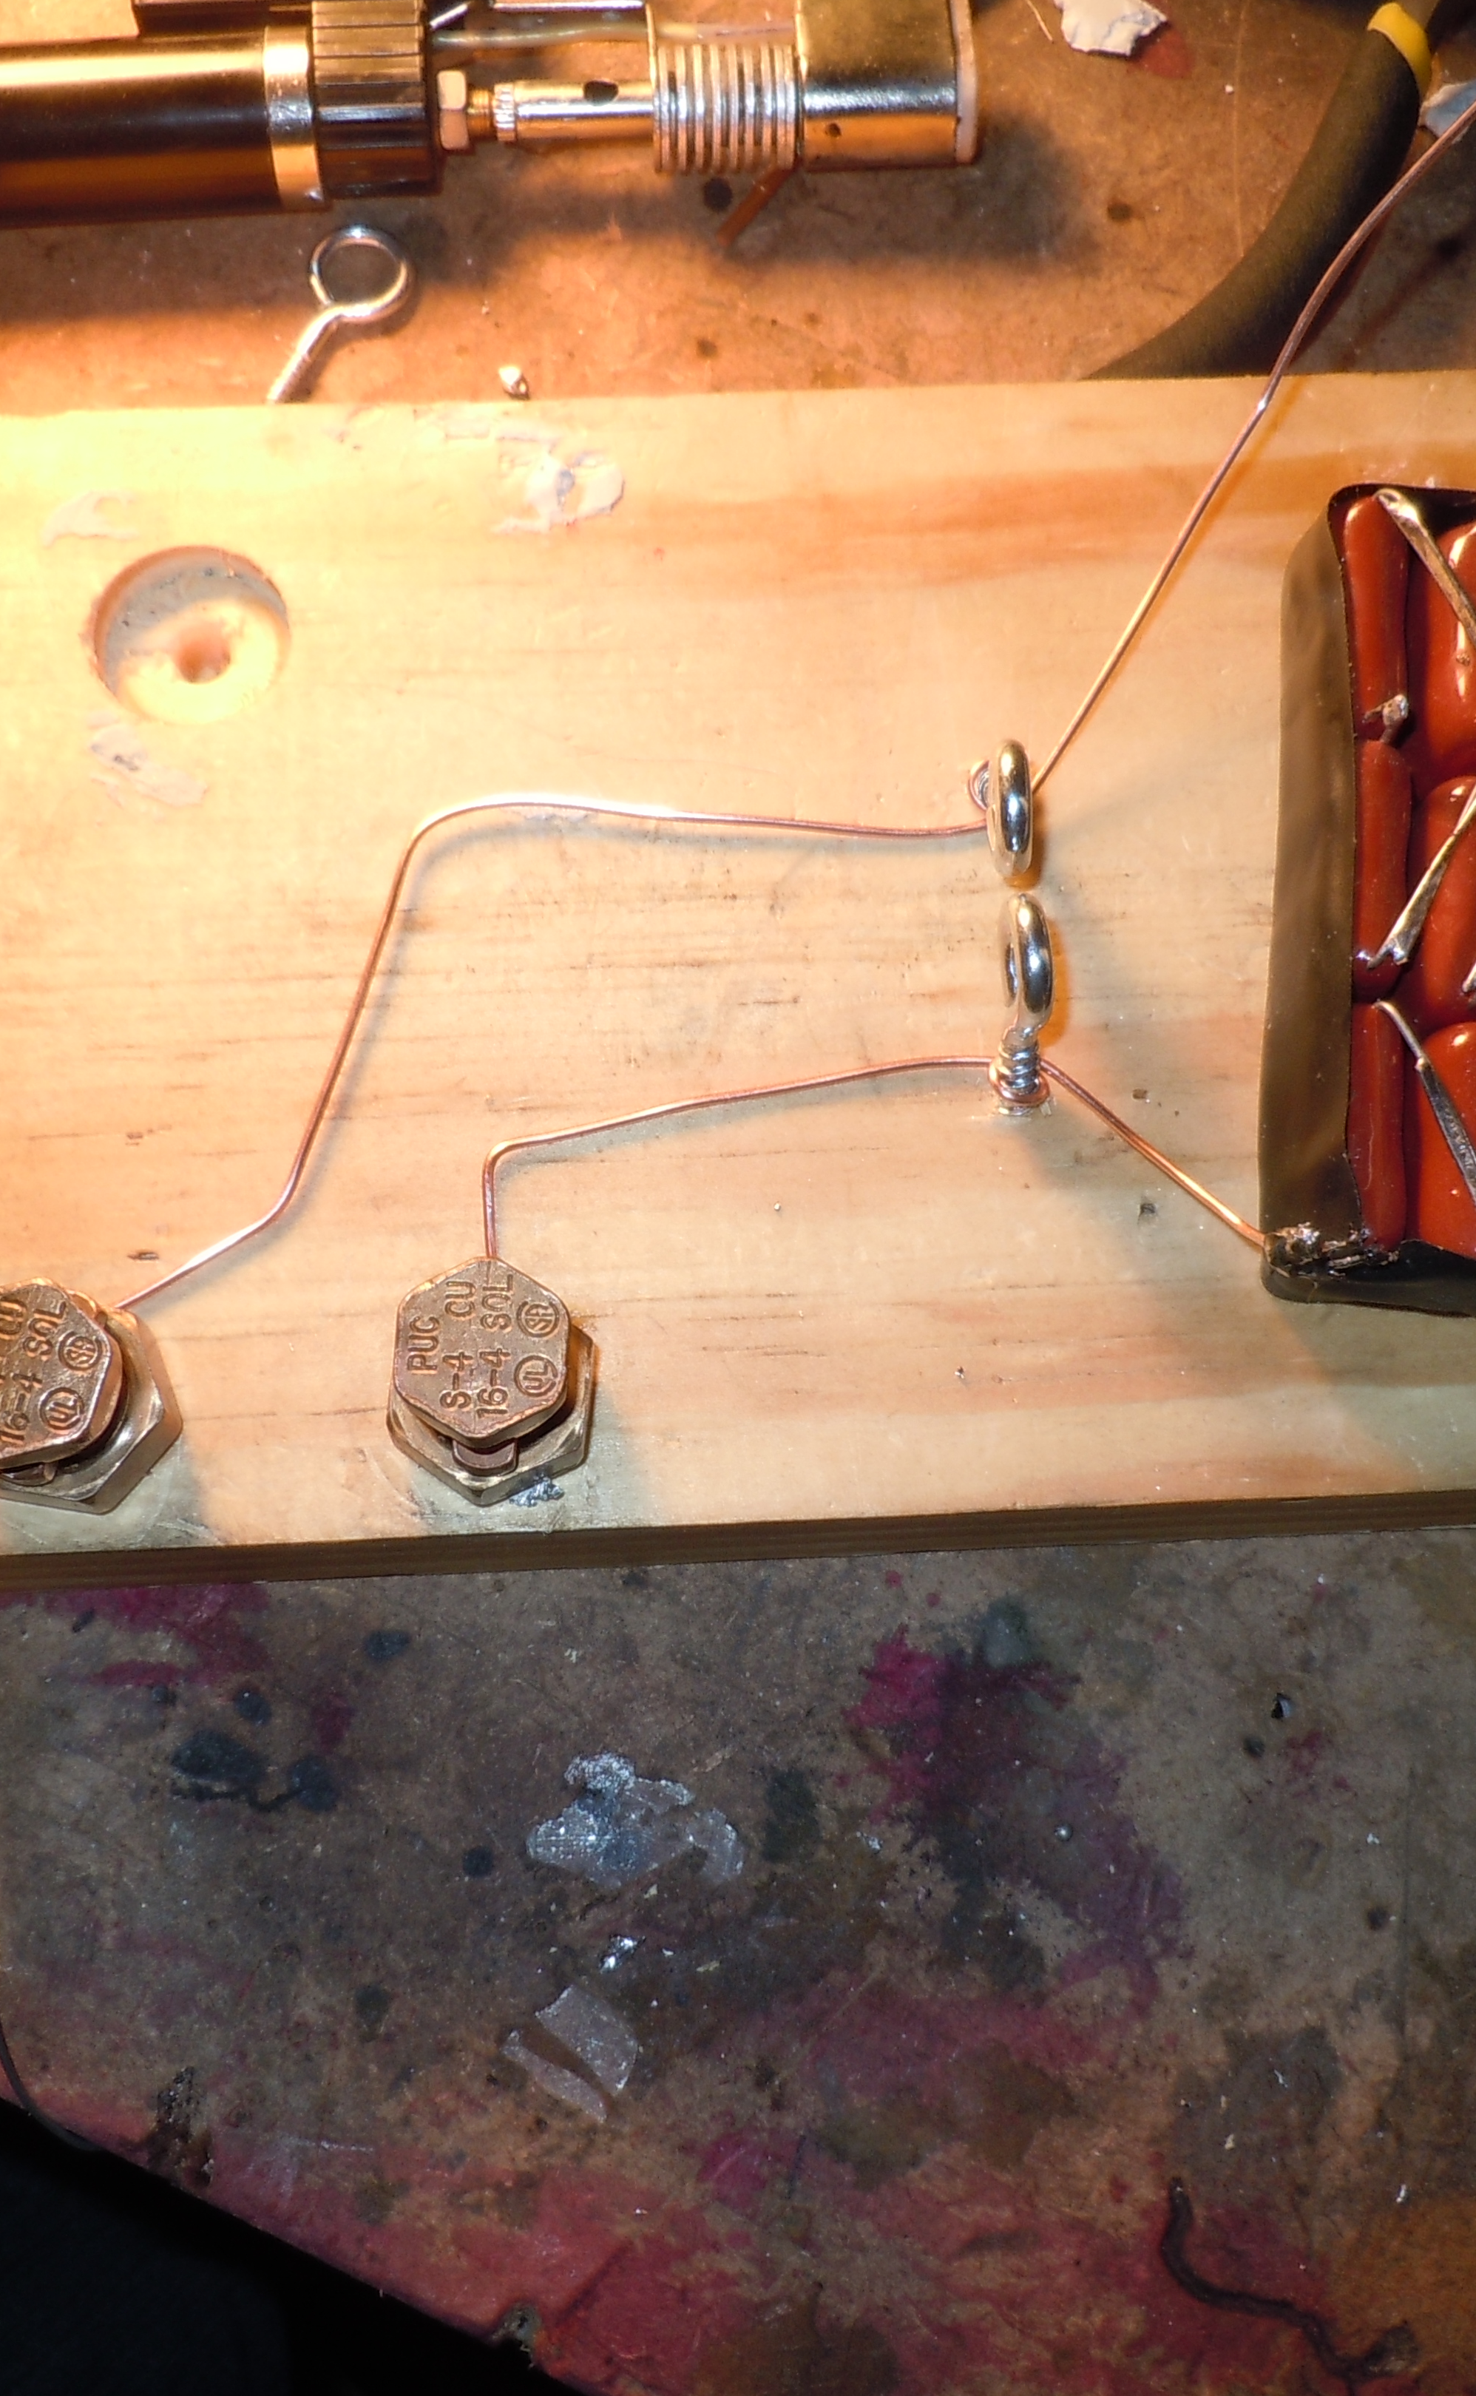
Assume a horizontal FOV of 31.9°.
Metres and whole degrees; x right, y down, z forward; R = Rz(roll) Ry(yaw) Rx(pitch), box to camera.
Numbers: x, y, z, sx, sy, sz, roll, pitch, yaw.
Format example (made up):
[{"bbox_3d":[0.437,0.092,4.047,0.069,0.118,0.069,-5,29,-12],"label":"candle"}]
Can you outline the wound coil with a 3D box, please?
[{"bbox_3d":[-0.001,-0.095,0.225,0.012,0.012,0.012,-3,74,-2],"label":"wound coil"}]

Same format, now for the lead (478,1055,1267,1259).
[{"bbox_3d":[0.009,-0.002,0.183,0.054,0.008,0.016,-2,74,-2],"label":"lead"}]

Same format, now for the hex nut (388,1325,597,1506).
[{"bbox_3d":[-0.017,0.014,0.180,0.014,0.007,0.016,6,74,0],"label":"hex nut"}]

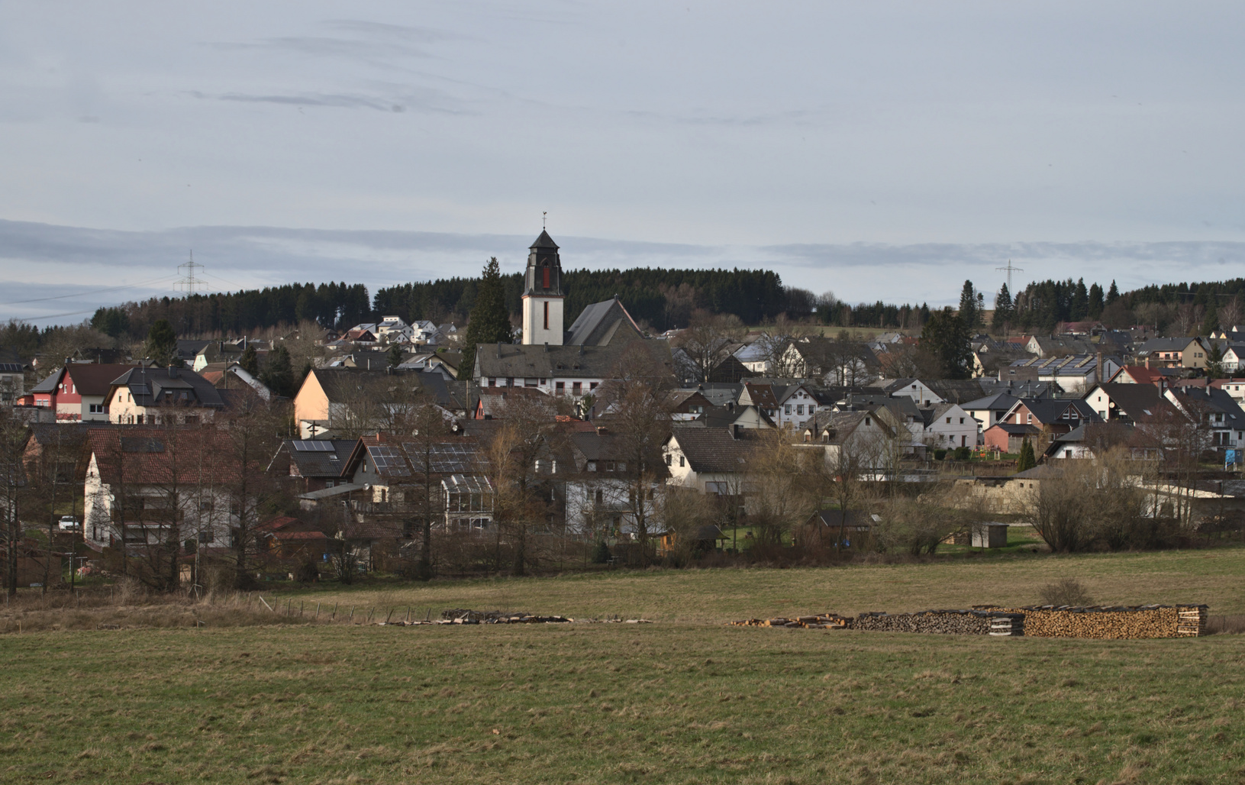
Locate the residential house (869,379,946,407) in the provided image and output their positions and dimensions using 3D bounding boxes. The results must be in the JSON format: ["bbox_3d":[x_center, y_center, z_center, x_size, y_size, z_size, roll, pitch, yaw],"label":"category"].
[{"bbox_3d":[52.060,1.820,428.000,10.800,8.640,12.000,0,0,-23],"label":"residential house"}]

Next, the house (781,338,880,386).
[{"bbox_3d":[40.530,-5.150,445.000,15.500,9.730,11.000,0,0,-20],"label":"house"}]

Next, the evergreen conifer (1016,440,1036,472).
[{"bbox_3d":[59.280,9.210,340.000,2.800,5.150,2.700,0,0,0],"label":"evergreen conifer"}]

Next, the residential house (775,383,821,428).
[{"bbox_3d":[28.170,3.160,386.000,7.800,9.090,9.000,0,0,-20],"label":"residential house"}]

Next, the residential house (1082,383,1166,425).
[{"bbox_3d":[82.840,3.260,374.000,13.500,9.360,13.000,0,0,-40],"label":"residential house"}]

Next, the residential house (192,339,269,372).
[{"bbox_3d":[-84.870,-6.390,495.000,12.500,8.950,9.500,0,0,-33],"label":"residential house"}]

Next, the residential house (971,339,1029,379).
[{"bbox_3d":[80.290,-6.640,490.000,11.000,8.550,9.500,0,0,-25],"label":"residential house"}]

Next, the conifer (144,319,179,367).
[{"bbox_3d":[-85.720,-7.640,430.000,6.700,11.930,6.500,0,0,0],"label":"conifer"}]

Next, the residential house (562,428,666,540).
[{"bbox_3d":[-0.710,9.250,241.000,10.300,11.350,10.000,0,0,-2],"label":"residential house"}]

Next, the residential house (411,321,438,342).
[{"bbox_3d":[-82.840,-25.180,970.000,8.500,9.580,9.500,0,0,-43],"label":"residential house"}]

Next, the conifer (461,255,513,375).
[{"bbox_3d":[-22.870,-11.340,395.000,9.400,23.080,9.400,0,0,0],"label":"conifer"}]

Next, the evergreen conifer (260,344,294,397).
[{"bbox_3d":[-57.480,-2.910,385.000,5.600,9.870,5.400,0,0,0],"label":"evergreen conifer"}]

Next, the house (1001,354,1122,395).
[{"bbox_3d":[86.620,-2.390,455.000,11.500,9.950,21.500,0,0,-40],"label":"house"}]

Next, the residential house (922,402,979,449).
[{"bbox_3d":[51.290,5.680,378.000,9.300,7.870,10.500,0,0,-24],"label":"residential house"}]

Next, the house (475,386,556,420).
[{"bbox_3d":[-14.950,3.380,322.000,10.500,7.450,8.500,0,0,-17],"label":"house"}]

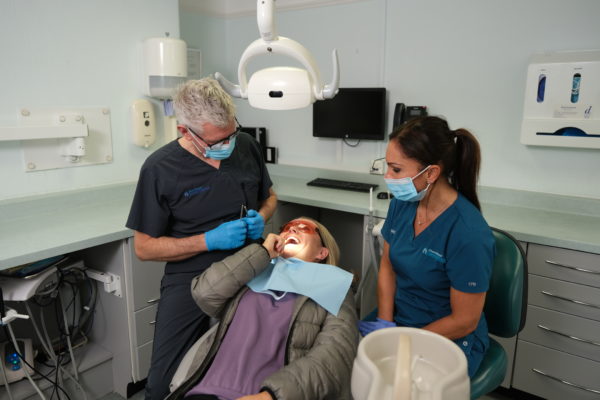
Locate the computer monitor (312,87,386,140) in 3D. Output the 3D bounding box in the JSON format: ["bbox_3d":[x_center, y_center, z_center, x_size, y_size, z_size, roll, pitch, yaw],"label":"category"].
[{"bbox_3d":[0.314,-0.544,2.850,0.510,0.310,0.055,8,14,32],"label":"computer monitor"}]

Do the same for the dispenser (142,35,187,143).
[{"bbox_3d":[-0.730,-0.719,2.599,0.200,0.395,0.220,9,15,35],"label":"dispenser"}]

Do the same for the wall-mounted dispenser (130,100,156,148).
[{"bbox_3d":[-0.872,-0.432,2.548,0.100,0.267,0.105,9,15,35],"label":"wall-mounted dispenser"}]

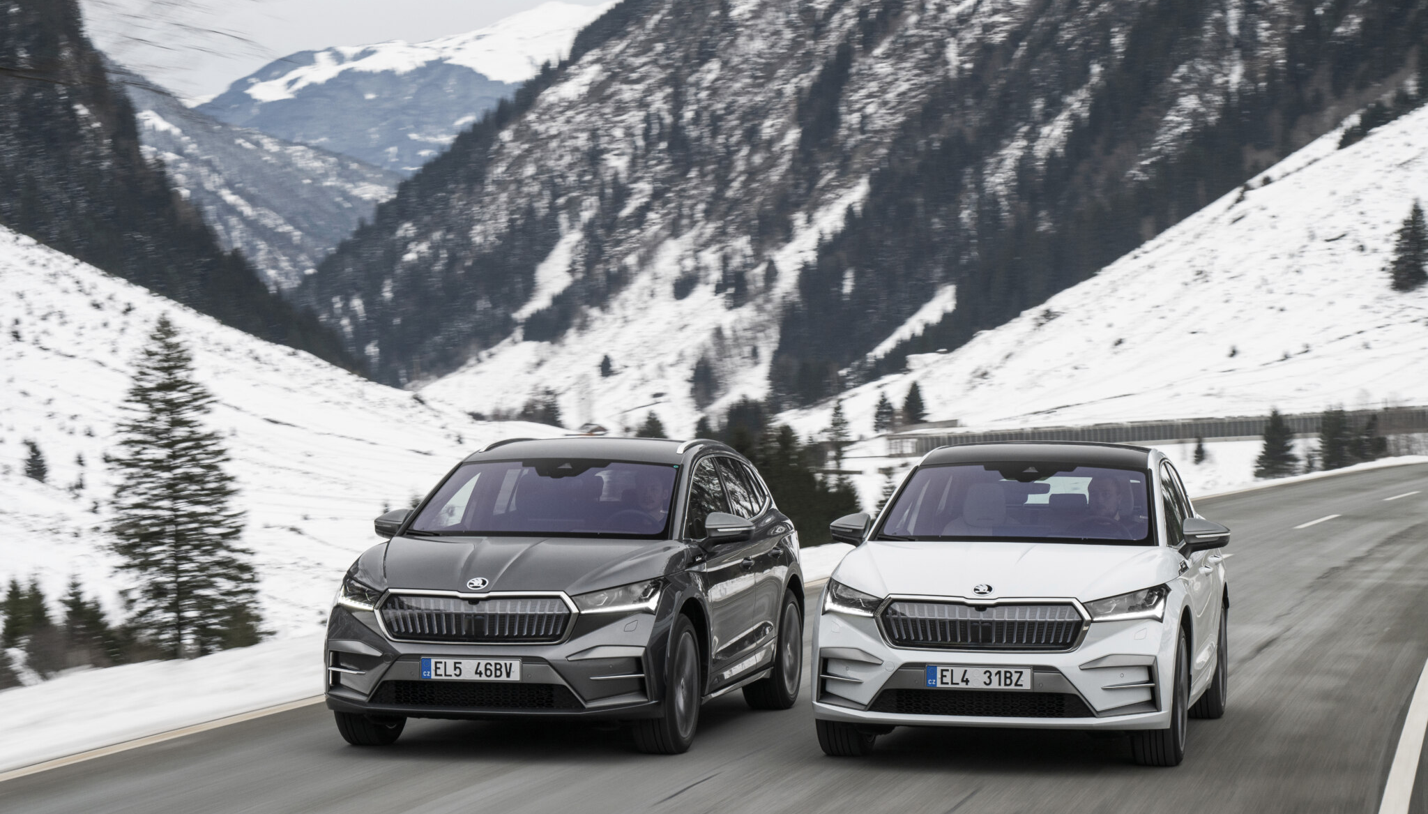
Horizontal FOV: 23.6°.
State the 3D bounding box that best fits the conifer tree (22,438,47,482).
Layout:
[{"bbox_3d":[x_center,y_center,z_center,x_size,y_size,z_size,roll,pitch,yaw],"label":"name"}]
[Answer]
[{"bbox_3d":[-83.660,6.600,420.000,2.650,5.660,2.650,0,1,0],"label":"conifer tree"}]

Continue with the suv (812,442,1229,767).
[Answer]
[{"bbox_3d":[1.820,1.011,18.864,2.080,1.615,4.653,0,0,13],"label":"suv"}]

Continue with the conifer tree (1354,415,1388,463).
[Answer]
[{"bbox_3d":[57.790,2.800,300.000,2.620,4.350,2.620,0,1,0],"label":"conifer tree"}]

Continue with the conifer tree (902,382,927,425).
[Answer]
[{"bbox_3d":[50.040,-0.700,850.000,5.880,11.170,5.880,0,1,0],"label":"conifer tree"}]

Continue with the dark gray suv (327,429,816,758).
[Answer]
[{"bbox_3d":[-0.705,0.995,19.333,2.080,1.620,4.649,0,0,13],"label":"dark gray suv"}]

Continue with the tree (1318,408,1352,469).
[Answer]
[{"bbox_3d":[53.740,2.750,295.000,2.750,5.670,2.750,0,1,0],"label":"tree"}]

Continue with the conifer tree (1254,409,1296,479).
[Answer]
[{"bbox_3d":[47.660,3.180,290.000,3.320,6.160,3.320,0,1,0],"label":"conifer tree"}]

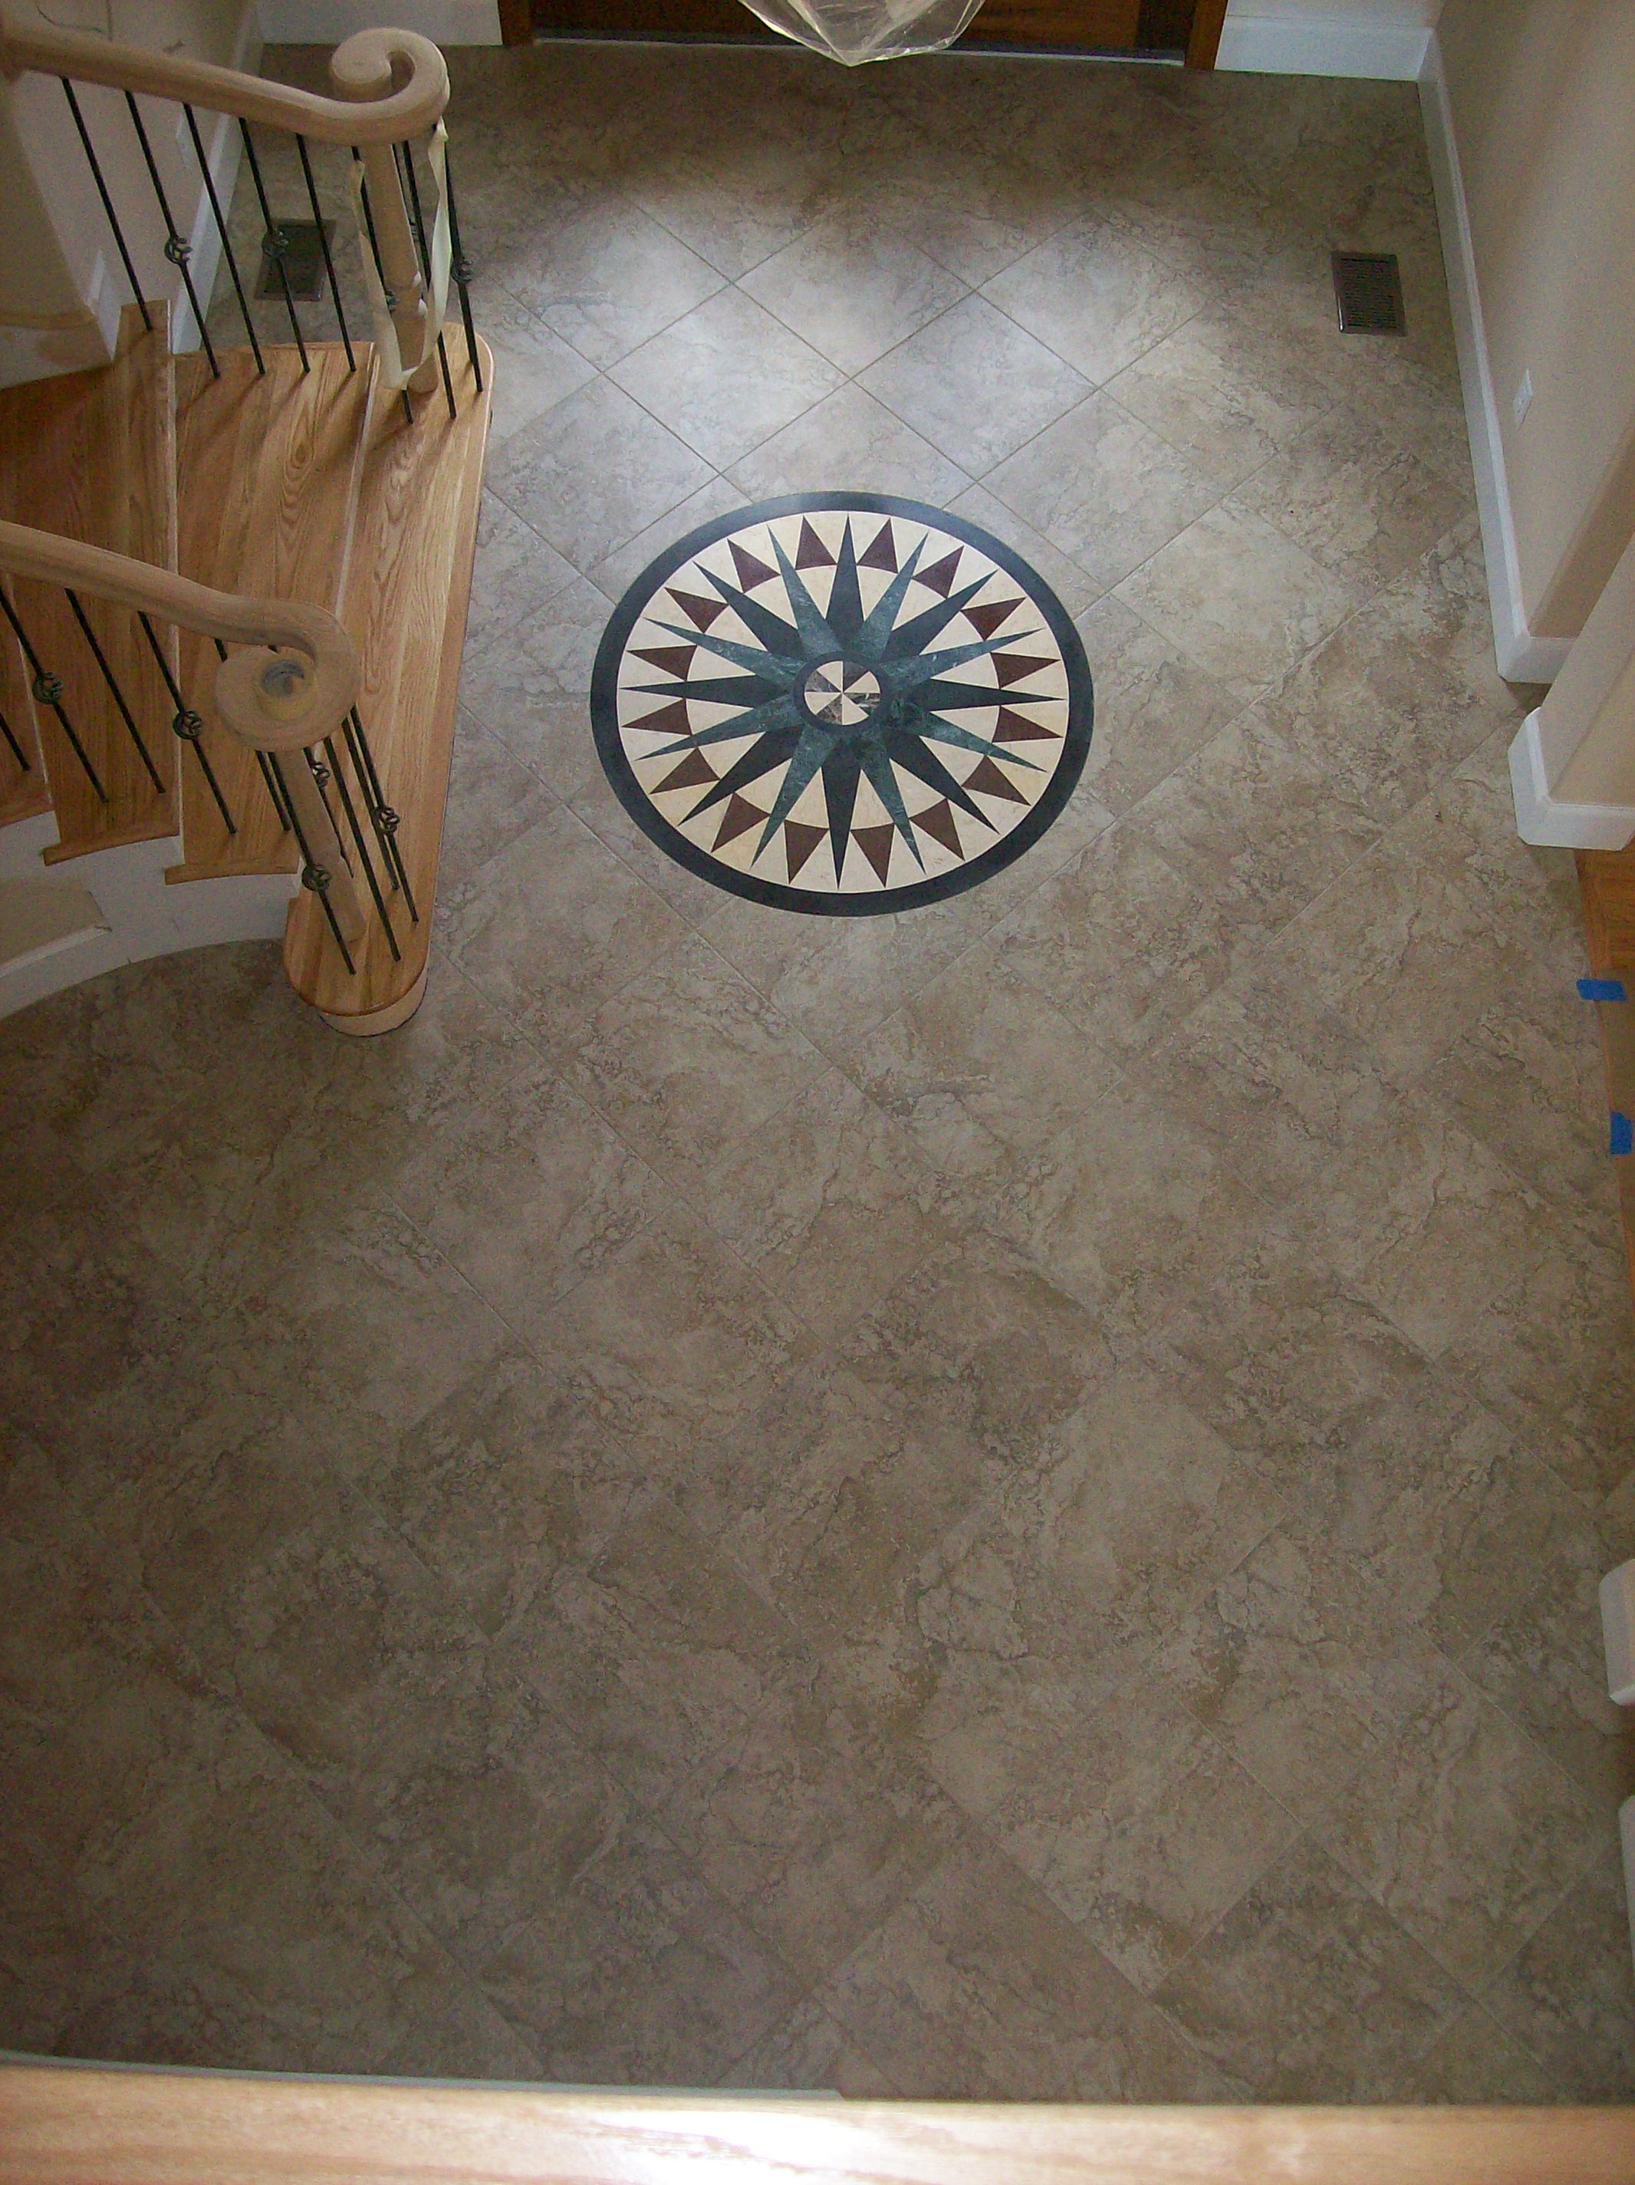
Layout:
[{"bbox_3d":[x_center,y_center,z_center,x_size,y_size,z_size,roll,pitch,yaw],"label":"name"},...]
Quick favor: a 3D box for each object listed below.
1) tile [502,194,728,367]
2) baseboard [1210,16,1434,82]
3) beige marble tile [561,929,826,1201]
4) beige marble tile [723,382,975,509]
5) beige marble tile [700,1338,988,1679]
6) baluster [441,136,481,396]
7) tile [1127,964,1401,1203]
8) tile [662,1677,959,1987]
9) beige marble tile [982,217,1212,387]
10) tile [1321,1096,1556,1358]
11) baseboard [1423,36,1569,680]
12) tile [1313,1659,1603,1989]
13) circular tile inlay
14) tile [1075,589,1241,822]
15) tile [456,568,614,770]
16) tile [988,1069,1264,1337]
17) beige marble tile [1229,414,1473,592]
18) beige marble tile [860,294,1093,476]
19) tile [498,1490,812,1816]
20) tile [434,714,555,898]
[{"bbox_3d":[-0.550,-2.159,6.021,0.459,0.012,0.459,-41,73,-17],"label":"tile"},{"bbox_3d":[1.406,-2.894,6.295,0.571,0.176,0.016,3,66,0],"label":"baseboard"},{"bbox_3d":[-0.290,-0.069,5.056,0.457,0.012,0.457,-41,73,-17],"label":"beige marble tile"},{"bbox_3d":[0.079,-1.536,5.711,0.457,0.012,0.457,-41,73,-17],"label":"beige marble tile"},{"bbox_3d":[0.029,0.839,4.665,0.457,0.012,0.457,-41,73,-17],"label":"beige marble tile"},{"bbox_3d":[-0.818,-1.896,5.190,0.045,0.880,0.045,2,66,0],"label":"baluster"},{"bbox_3d":[1.026,-0.031,5.130,0.457,0.010,0.457,-41,73,-17],"label":"tile"},{"bbox_3d":[-0.007,1.430,4.466,0.459,0.012,0.459,-41,73,-17],"label":"tile"},{"bbox_3d":[0.737,-2.092,5.975,0.457,0.012,0.457,-41,73,-17],"label":"beige marble tile"},{"bbox_3d":[1.338,0.279,5.002,0.457,0.010,0.457,-41,73,-17],"label":"tile"},{"bbox_3d":[1.717,-1.945,5.858,0.080,0.180,1.975,0,67,-1],"label":"baseboard"},{"bbox_3d":[1.273,1.450,4.468,0.457,0.012,0.457,-41,73,-17],"label":"tile"},{"bbox_3d":[0.063,-0.960,5.506,1.213,0.012,1.213,0,67,-1],"label":"circular tile inlay"},{"bbox_3d":[0.709,-0.927,5.452,0.457,0.012,0.457,-41,73,-17],"label":"tile"},{"bbox_3d":[-0.588,-0.977,5.502,0.459,0.012,0.459,-41,73,-17],"label":"tile"},{"bbox_3d":[0.682,0.261,4.970,0.457,0.012,0.457,-41,73,-17],"label":"tile"},{"bbox_3d":[1.374,-1.506,5.787,0.457,0.010,0.457,-41,73,-17],"label":"beige marble tile"},{"bbox_3d":[0.410,-1.825,5.867,0.457,0.012,0.457,-41,73,-17],"label":"beige marble tile"},{"bbox_3d":[-0.318,1.128,4.587,0.457,0.010,0.457,-41,73,-17],"label":"tile"},{"bbox_3d":[-0.923,-0.688,5.347,0.457,0.012,0.457,-41,73,-17],"label":"tile"}]

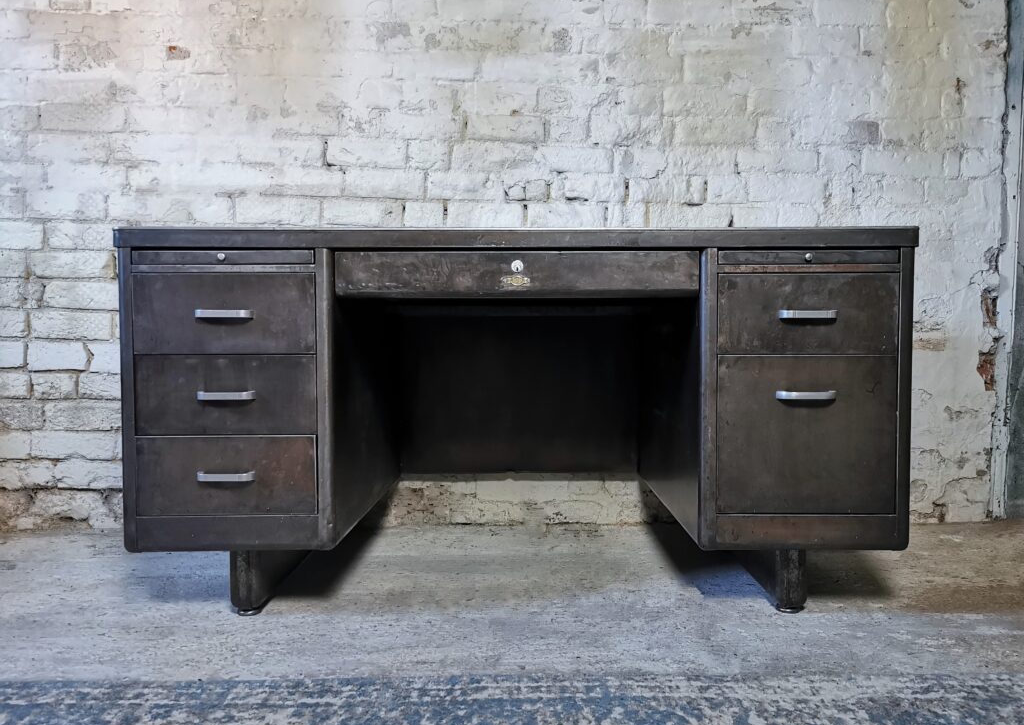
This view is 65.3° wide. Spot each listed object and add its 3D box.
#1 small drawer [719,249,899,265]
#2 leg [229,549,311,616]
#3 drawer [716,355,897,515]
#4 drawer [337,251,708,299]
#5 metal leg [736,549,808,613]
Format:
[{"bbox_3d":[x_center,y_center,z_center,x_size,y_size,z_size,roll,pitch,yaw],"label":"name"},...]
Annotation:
[{"bbox_3d":[0.566,-0.204,1.696,0.342,0.029,0.360,0,1,1],"label":"small drawer"},{"bbox_3d":[-0.529,0.426,1.899,0.058,0.139,0.615,0,1,1],"label":"leg"},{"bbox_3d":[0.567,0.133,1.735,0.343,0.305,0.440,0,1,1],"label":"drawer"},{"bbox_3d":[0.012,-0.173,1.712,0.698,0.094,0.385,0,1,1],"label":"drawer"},{"bbox_3d":[0.556,0.423,1.885,0.061,0.139,0.615,0,1,1],"label":"metal leg"}]

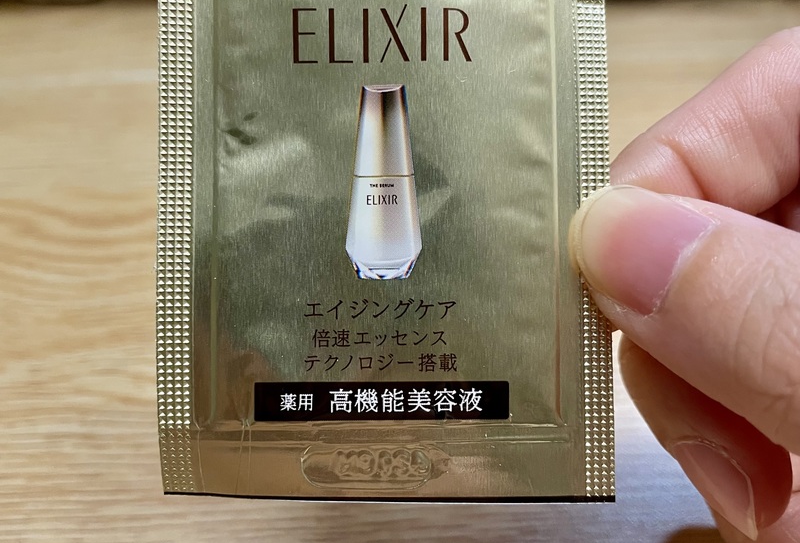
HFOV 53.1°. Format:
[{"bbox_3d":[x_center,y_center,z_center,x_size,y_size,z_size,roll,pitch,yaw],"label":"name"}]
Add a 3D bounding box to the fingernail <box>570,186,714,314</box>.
[{"bbox_3d":[0.031,-0.003,0.103,0.015,0.005,0.014,28,89,28],"label":"fingernail"}]

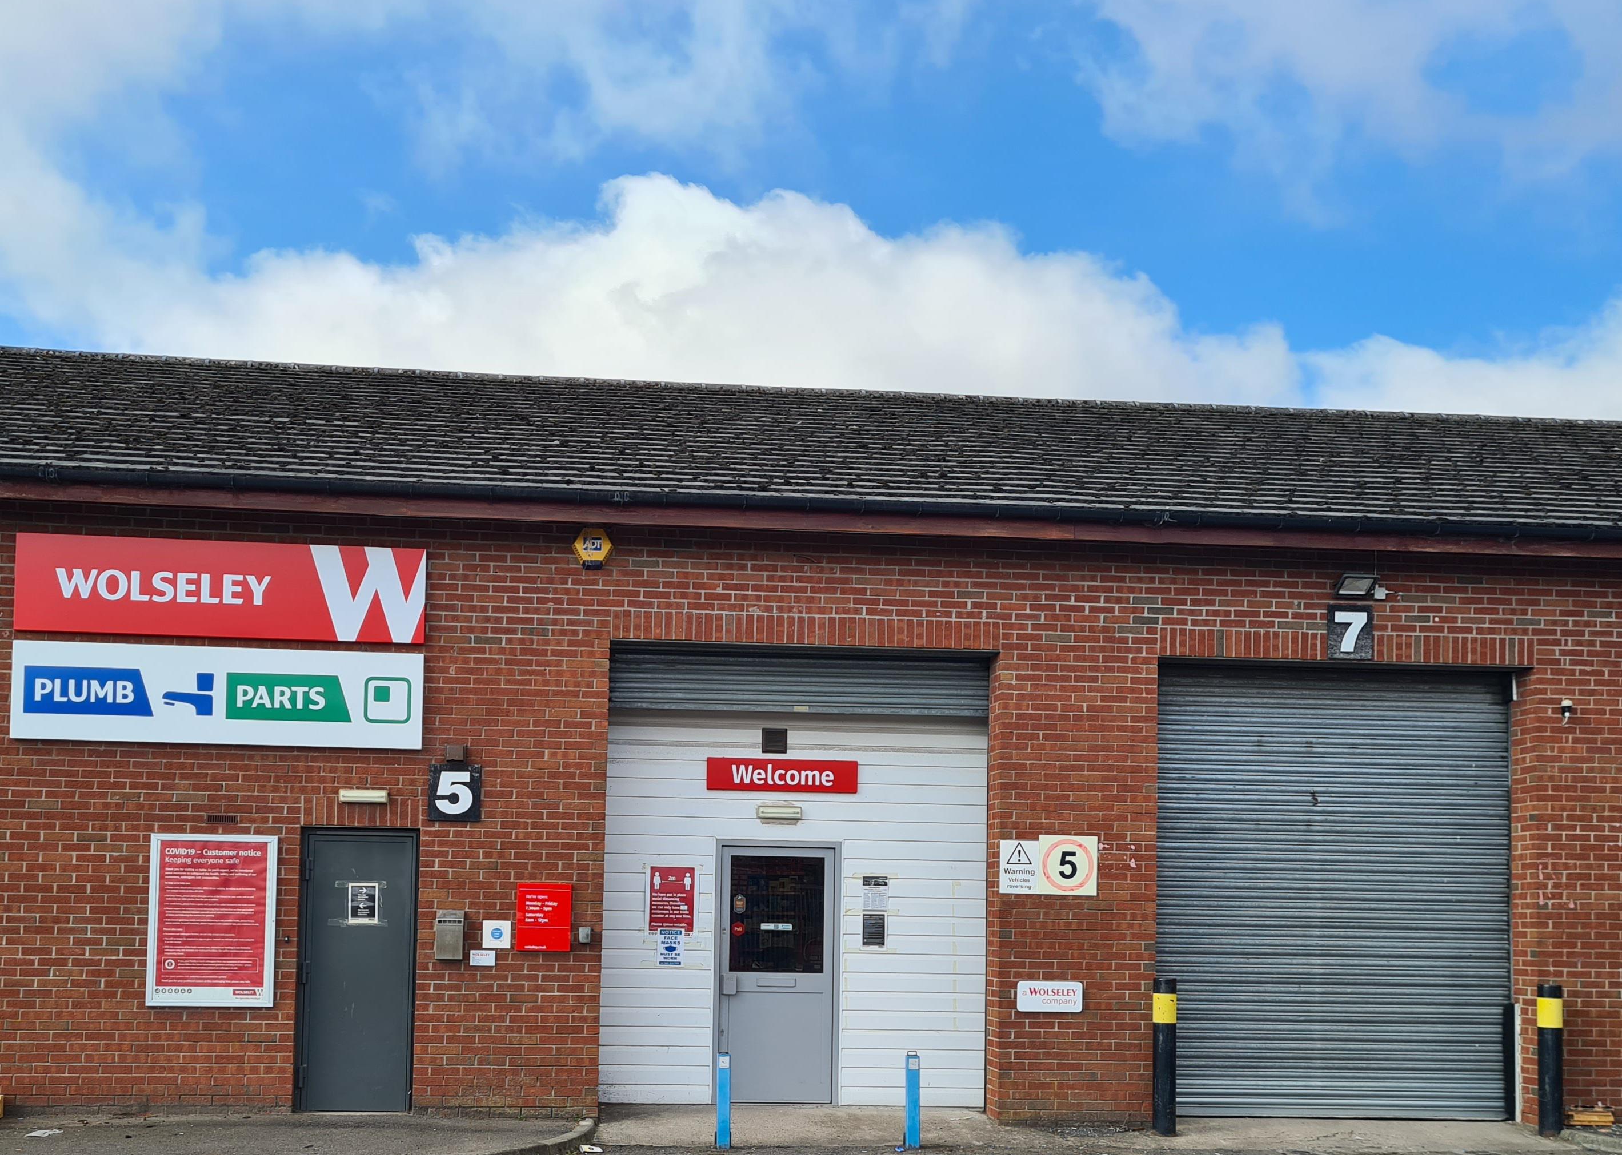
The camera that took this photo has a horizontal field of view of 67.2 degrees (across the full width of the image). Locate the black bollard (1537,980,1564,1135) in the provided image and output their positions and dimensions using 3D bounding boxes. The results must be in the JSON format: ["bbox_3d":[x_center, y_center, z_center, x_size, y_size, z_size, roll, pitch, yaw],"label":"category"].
[{"bbox_3d":[5.521,3.603,9.100,0.172,1.140,0.172,1,-2,-3],"label":"black bollard"}]

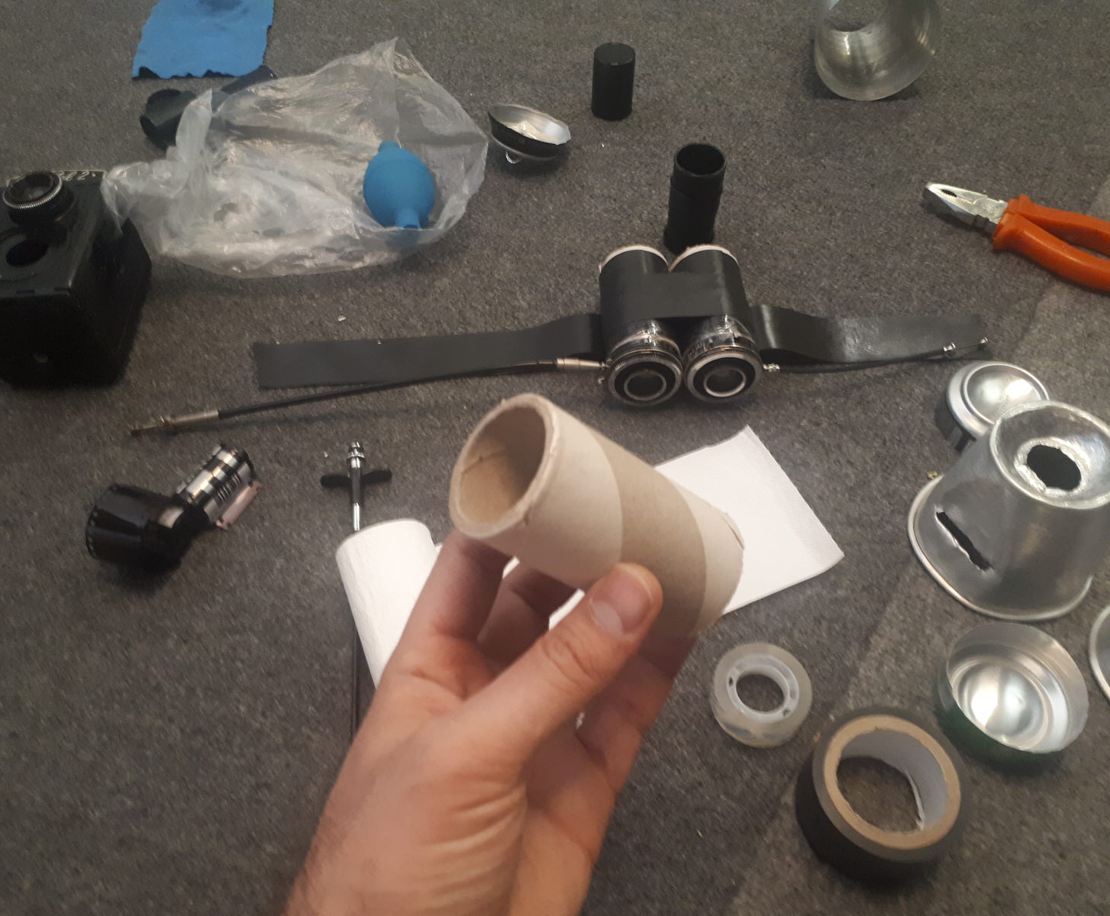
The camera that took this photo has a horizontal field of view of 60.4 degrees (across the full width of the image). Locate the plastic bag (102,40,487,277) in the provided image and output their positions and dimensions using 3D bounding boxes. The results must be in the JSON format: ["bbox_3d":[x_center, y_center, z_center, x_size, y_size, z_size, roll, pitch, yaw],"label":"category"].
[{"bbox_3d":[-0.181,-0.215,0.691,0.258,0.085,0.157,0,54,0],"label":"plastic bag"}]

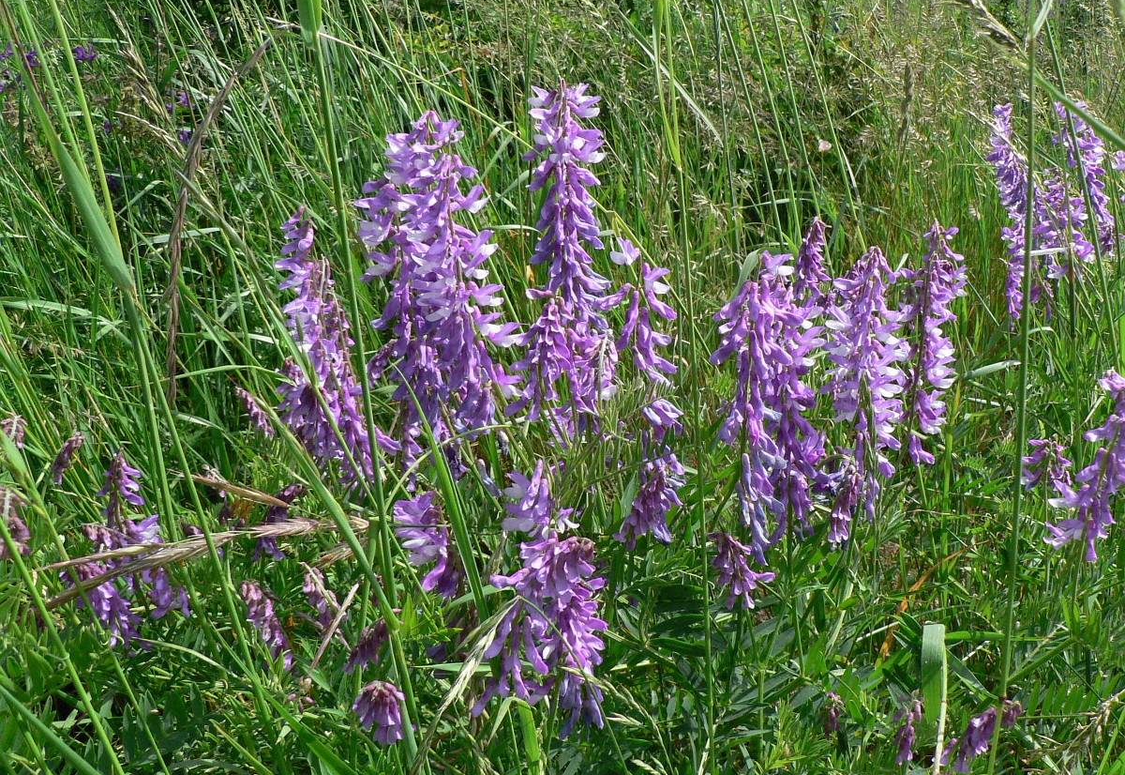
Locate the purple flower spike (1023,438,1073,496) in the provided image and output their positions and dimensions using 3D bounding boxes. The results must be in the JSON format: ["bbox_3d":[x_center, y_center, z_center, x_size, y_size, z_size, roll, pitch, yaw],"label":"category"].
[{"bbox_3d":[0.282,0.045,0.680,0.029,0.026,0.026,0,18,0],"label":"purple flower spike"}]

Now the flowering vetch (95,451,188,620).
[{"bbox_3d":[-0.234,0.083,0.650,0.052,0.085,0.042,0,18,0],"label":"flowering vetch"}]

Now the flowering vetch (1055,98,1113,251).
[{"bbox_3d":[0.410,-0.166,0.920,0.047,0.110,0.043,0,18,0],"label":"flowering vetch"}]

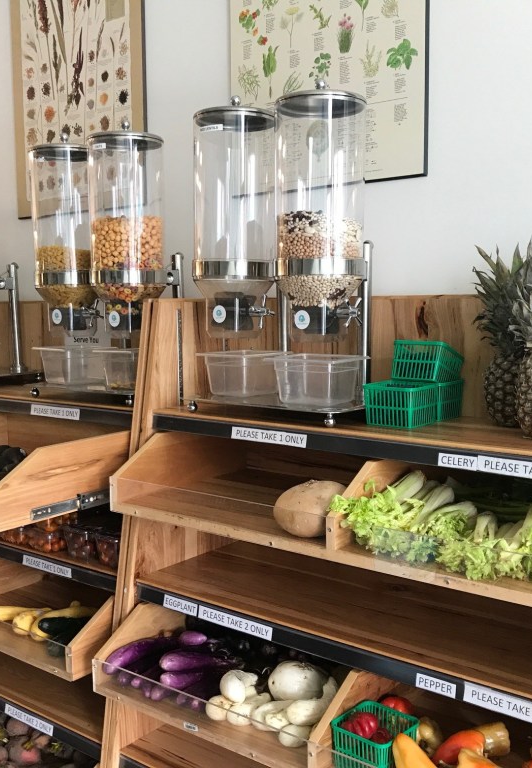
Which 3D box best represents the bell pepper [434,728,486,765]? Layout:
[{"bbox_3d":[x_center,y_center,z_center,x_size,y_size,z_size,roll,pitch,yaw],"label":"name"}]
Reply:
[{"bbox_3d":[0.340,0.638,1.454,0.070,0.070,0.090,4,8,37],"label":"bell pepper"}]

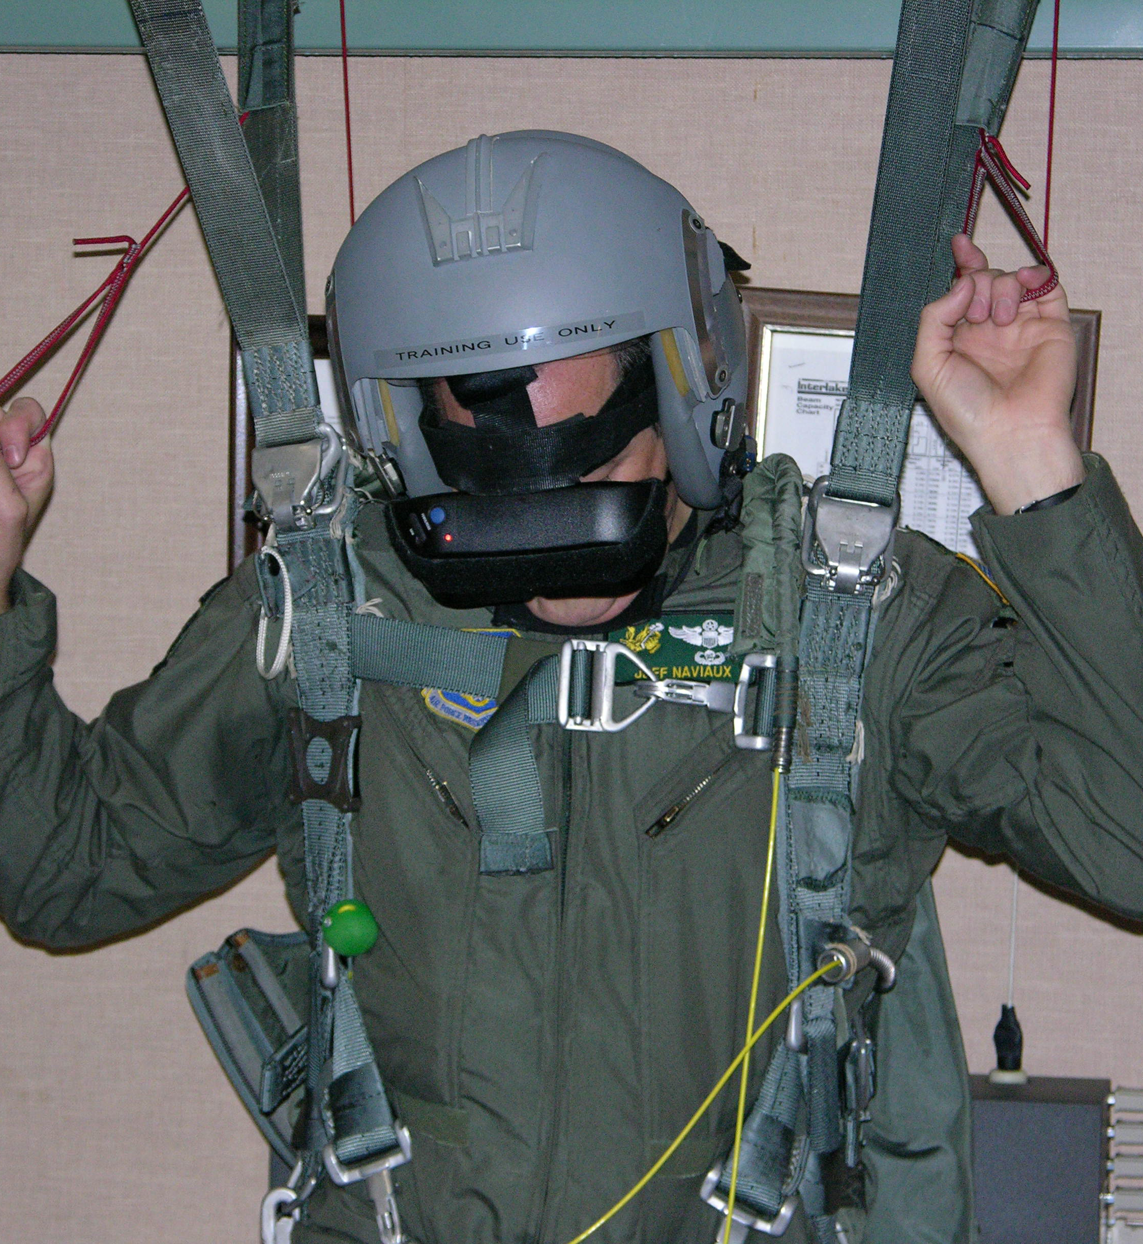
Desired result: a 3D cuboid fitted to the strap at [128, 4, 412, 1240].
[{"bbox_3d":[-0.200,0.000,3.820,0.190,0.860,0.120,0,6,0],"label":"strap"}]

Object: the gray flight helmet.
[{"bbox_3d":[-0.023,-0.200,3.820,0.265,0.255,0.285,-10,25,18],"label":"gray flight helmet"}]

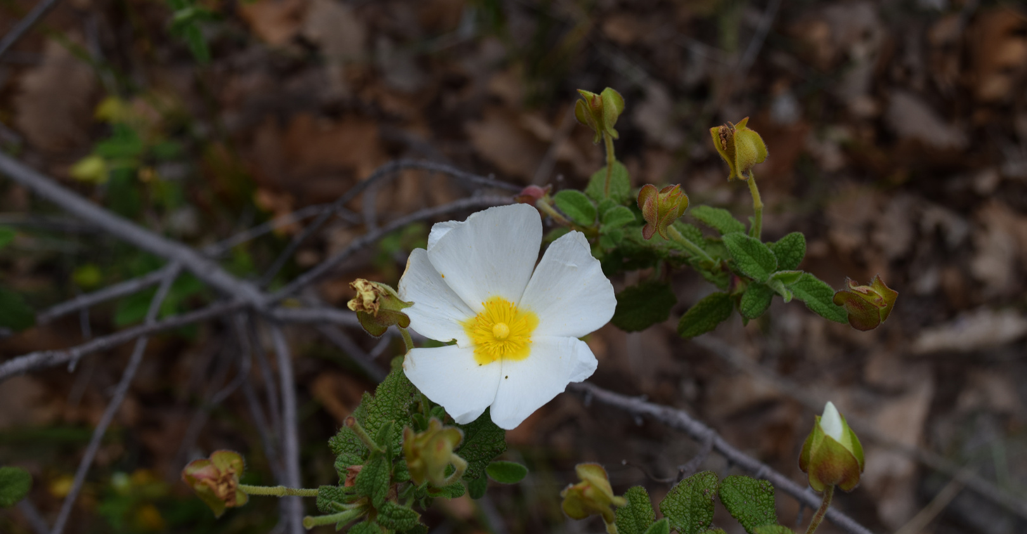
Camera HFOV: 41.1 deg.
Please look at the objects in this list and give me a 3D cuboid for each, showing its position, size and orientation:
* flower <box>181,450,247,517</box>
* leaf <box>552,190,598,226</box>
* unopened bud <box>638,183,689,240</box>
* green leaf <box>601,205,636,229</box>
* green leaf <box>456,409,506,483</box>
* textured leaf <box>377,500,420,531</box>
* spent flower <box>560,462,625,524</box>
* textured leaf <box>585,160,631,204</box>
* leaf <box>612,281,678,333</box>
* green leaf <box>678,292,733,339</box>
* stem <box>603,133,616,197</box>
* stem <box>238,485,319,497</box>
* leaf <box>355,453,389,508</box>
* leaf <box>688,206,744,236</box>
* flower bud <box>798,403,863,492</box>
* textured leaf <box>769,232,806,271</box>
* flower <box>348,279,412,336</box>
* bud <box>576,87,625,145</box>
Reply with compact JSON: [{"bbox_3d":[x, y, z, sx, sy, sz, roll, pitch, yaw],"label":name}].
[{"bbox_3d":[-0.063,0.046,0.289,0.013,0.013,0.011,13,44,14],"label":"flower"},{"bbox_3d":[0.015,-0.015,0.335,0.012,0.004,0.008,24,65,19],"label":"leaf"},{"bbox_3d":[0.032,-0.012,0.291,0.011,0.013,0.011,6,30,-4],"label":"unopened bud"},{"bbox_3d":[0.025,-0.012,0.333,0.009,0.003,0.006,-12,53,-2],"label":"green leaf"},{"bbox_3d":[-0.008,0.042,0.325,0.015,0.005,0.020,39,68,11],"label":"green leaf"},{"bbox_3d":[-0.026,0.057,0.315,0.010,0.004,0.008,8,45,4],"label":"textured leaf"},{"bbox_3d":[0.016,0.046,0.278,0.013,0.013,0.012,11,56,43],"label":"spent flower"},{"bbox_3d":[0.022,-0.019,0.310,0.010,0.003,0.012,15,75,5],"label":"textured leaf"},{"bbox_3d":[0.037,0.010,0.385,0.022,0.005,0.012,-30,67,-21],"label":"leaf"},{"bbox_3d":[0.052,0.013,0.365,0.019,0.005,0.009,-36,65,-12],"label":"green leaf"},{"bbox_3d":[0.022,-0.023,0.314,0.002,0.015,0.002,1,8,0],"label":"stem"},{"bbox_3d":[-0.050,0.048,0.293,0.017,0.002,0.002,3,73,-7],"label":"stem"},{"bbox_3d":[-0.033,0.052,0.335,0.008,0.006,0.014,3,79,6],"label":"leaf"},{"bbox_3d":[0.048,-0.010,0.318,0.016,0.003,0.008,28,49,30],"label":"leaf"},{"bbox_3d":[0.067,0.038,0.289,0.014,0.019,0.013,0,12,0],"label":"flower bud"},{"bbox_3d":[0.066,-0.004,0.333,0.008,0.004,0.013,35,69,23],"label":"textured leaf"},{"bbox_3d":[-0.030,0.009,0.308,0.012,0.013,0.013,0,69,54],"label":"flower"},{"bbox_3d":[0.020,-0.035,0.314,0.011,0.013,0.011,0,12,0],"label":"bud"}]

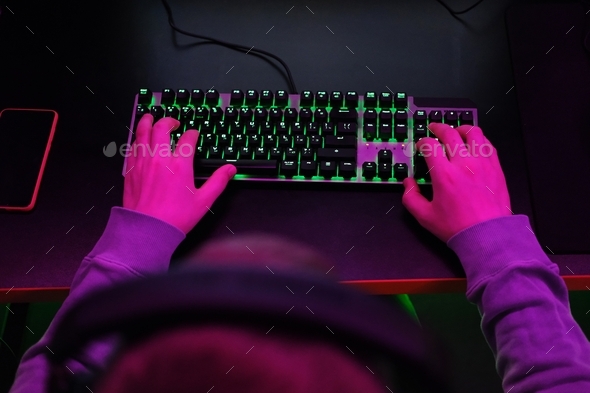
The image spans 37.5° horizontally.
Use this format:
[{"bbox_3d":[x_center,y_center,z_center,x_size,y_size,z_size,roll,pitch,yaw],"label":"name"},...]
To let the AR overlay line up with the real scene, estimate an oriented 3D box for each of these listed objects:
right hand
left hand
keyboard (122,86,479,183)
[{"bbox_3d":[0.179,-0.022,1.016,0.120,0.070,0.162,-10,57,-3],"label":"right hand"},{"bbox_3d":[-0.136,-0.030,1.039,0.131,0.070,0.165,1,58,4],"label":"left hand"},{"bbox_3d":[0.010,-0.073,1.083,0.438,0.038,0.132,1,58,4],"label":"keyboard"}]

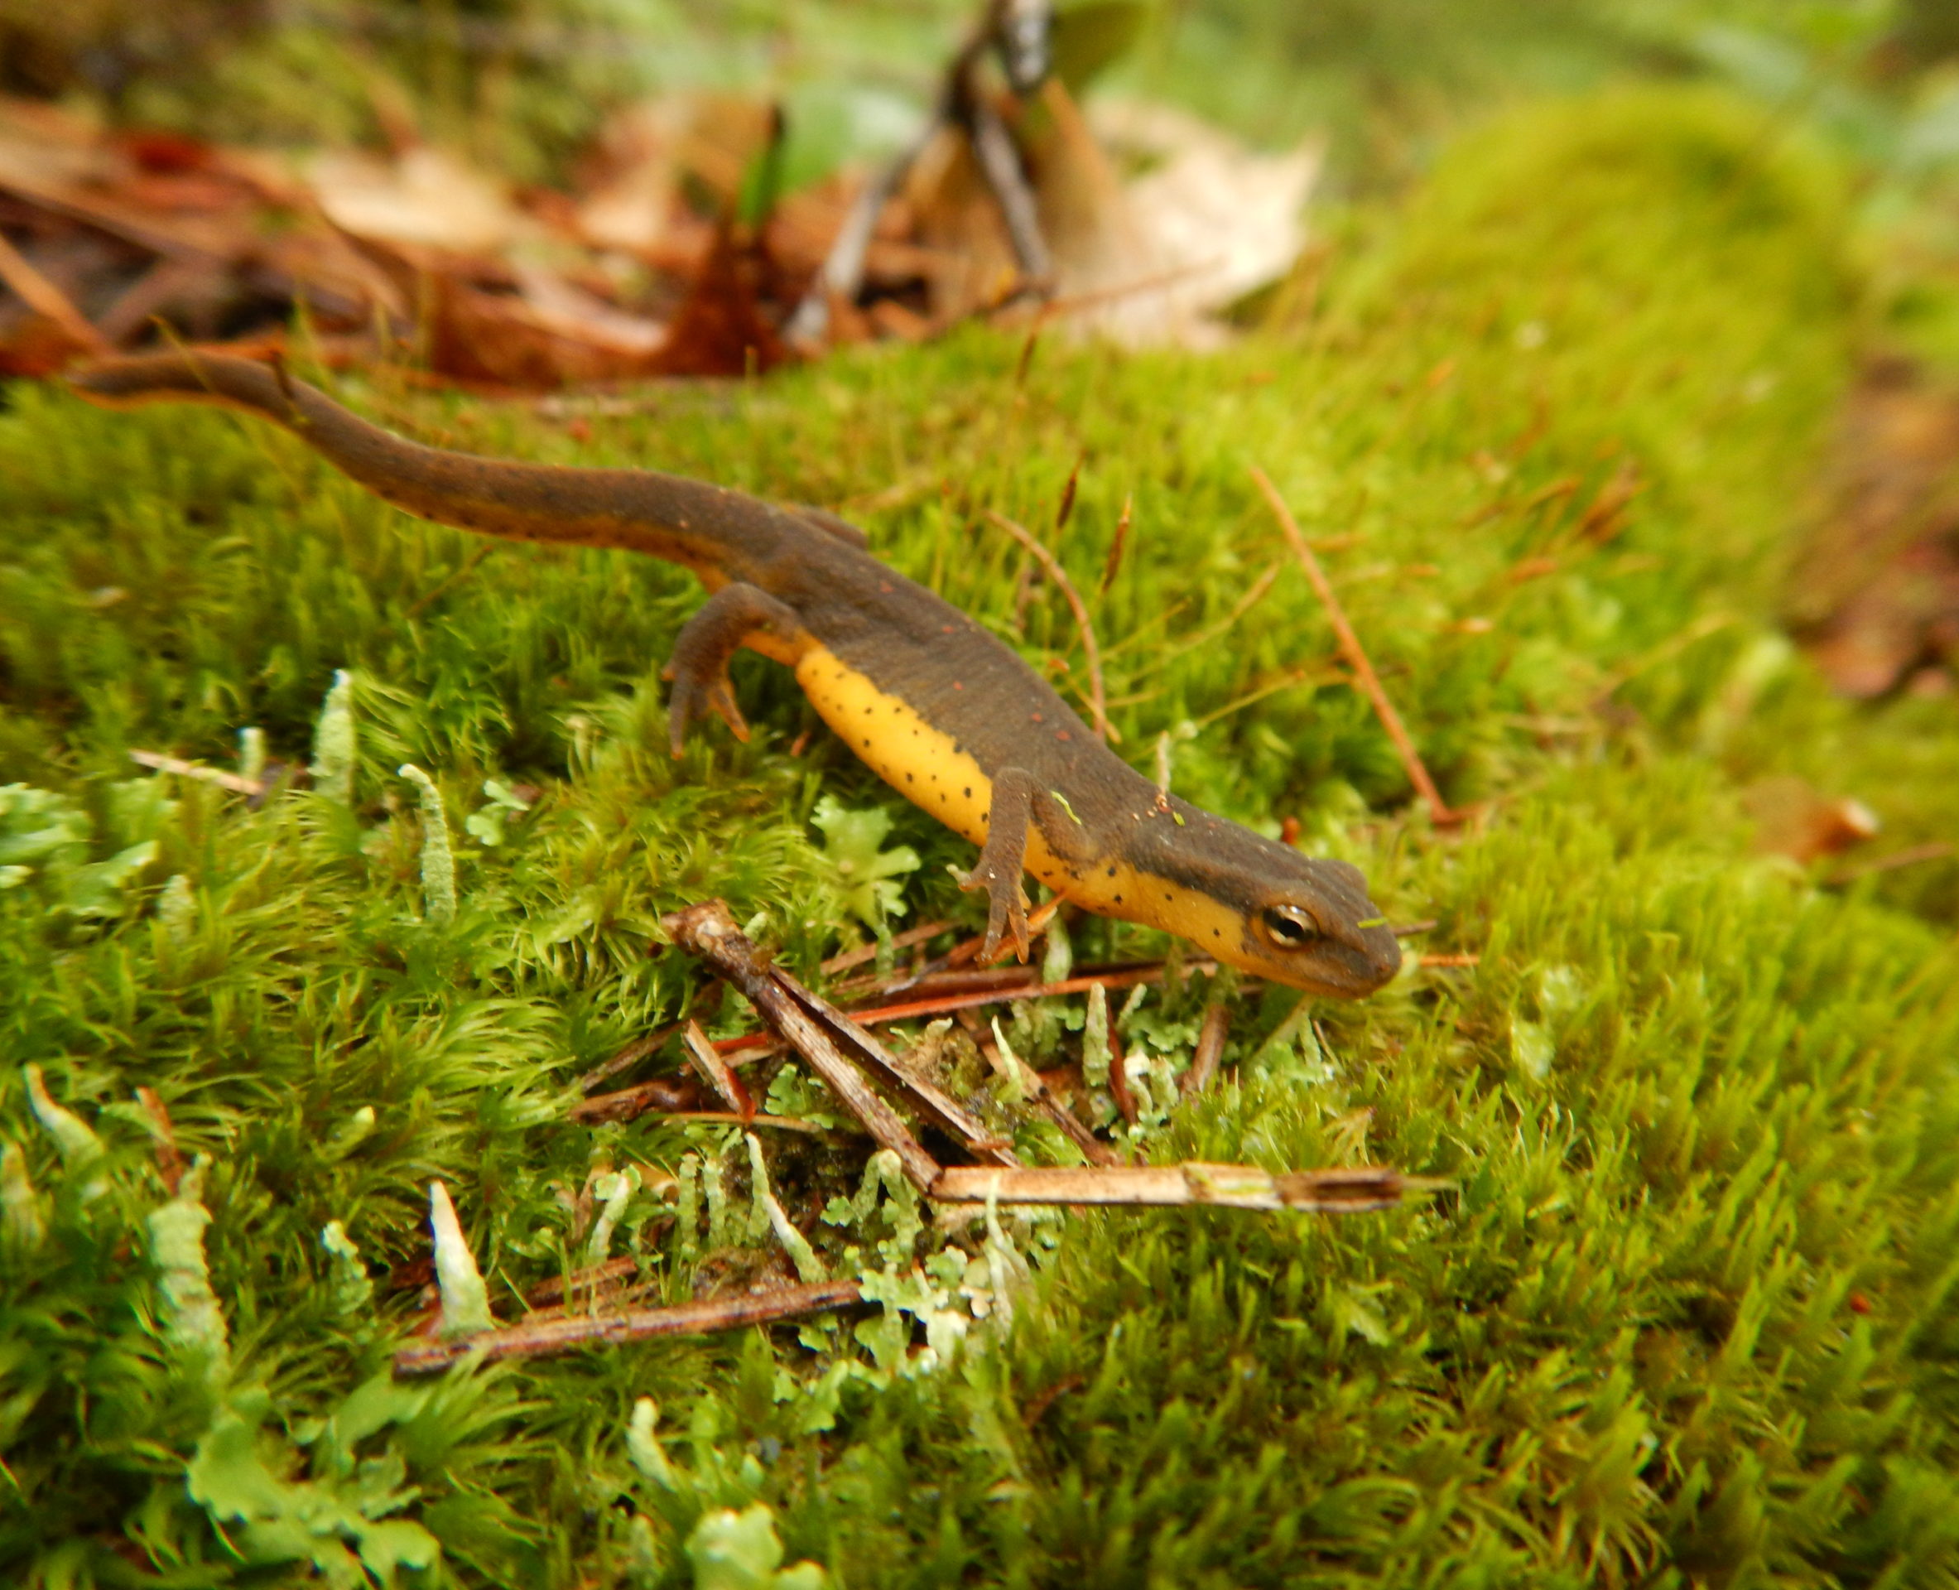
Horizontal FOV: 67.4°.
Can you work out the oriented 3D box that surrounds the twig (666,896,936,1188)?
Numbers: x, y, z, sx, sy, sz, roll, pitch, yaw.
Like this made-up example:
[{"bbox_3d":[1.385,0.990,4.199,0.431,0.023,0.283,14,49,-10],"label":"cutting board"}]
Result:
[{"bbox_3d":[-0.008,0.010,0.063,0.002,0.002,0.019,-28,49,-31],"label":"twig"}]

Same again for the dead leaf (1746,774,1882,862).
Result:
[{"bbox_3d":[0.057,0.002,0.100,0.008,0.004,0.005,23,42,28],"label":"dead leaf"}]

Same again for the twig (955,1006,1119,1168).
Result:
[{"bbox_3d":[0.002,0.013,0.064,0.001,0.001,0.011,-25,45,-27],"label":"twig"}]

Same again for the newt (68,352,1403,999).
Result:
[{"bbox_3d":[-0.018,-0.013,0.087,0.094,0.012,0.020,25,46,26],"label":"newt"}]

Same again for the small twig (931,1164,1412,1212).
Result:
[{"bbox_3d":[0.008,0.016,0.059,0.019,0.001,0.001,1,39,1],"label":"small twig"}]

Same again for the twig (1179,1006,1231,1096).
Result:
[{"bbox_3d":[0.010,0.011,0.064,0.001,0.001,0.005,12,43,15],"label":"twig"}]

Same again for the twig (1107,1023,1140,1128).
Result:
[{"bbox_3d":[0.006,0.012,0.064,0.001,0.001,0.006,-5,39,-6],"label":"twig"}]

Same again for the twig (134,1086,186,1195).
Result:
[{"bbox_3d":[-0.033,0.014,0.059,0.001,0.001,0.005,-19,65,-23],"label":"twig"}]

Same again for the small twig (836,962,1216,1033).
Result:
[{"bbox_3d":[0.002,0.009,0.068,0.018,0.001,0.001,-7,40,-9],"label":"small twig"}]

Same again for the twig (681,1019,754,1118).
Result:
[{"bbox_3d":[-0.011,0.012,0.063,0.001,0.001,0.005,-21,46,-25],"label":"twig"}]

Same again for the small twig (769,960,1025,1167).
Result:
[{"bbox_3d":[-0.004,0.011,0.064,0.015,0.001,0.001,32,49,33],"label":"small twig"}]

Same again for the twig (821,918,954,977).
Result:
[{"bbox_3d":[-0.004,0.007,0.069,0.006,0.001,0.001,-20,42,-21],"label":"twig"}]

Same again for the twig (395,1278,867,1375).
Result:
[{"bbox_3d":[-0.013,0.020,0.055,0.017,0.001,0.001,-7,38,-7],"label":"twig"}]

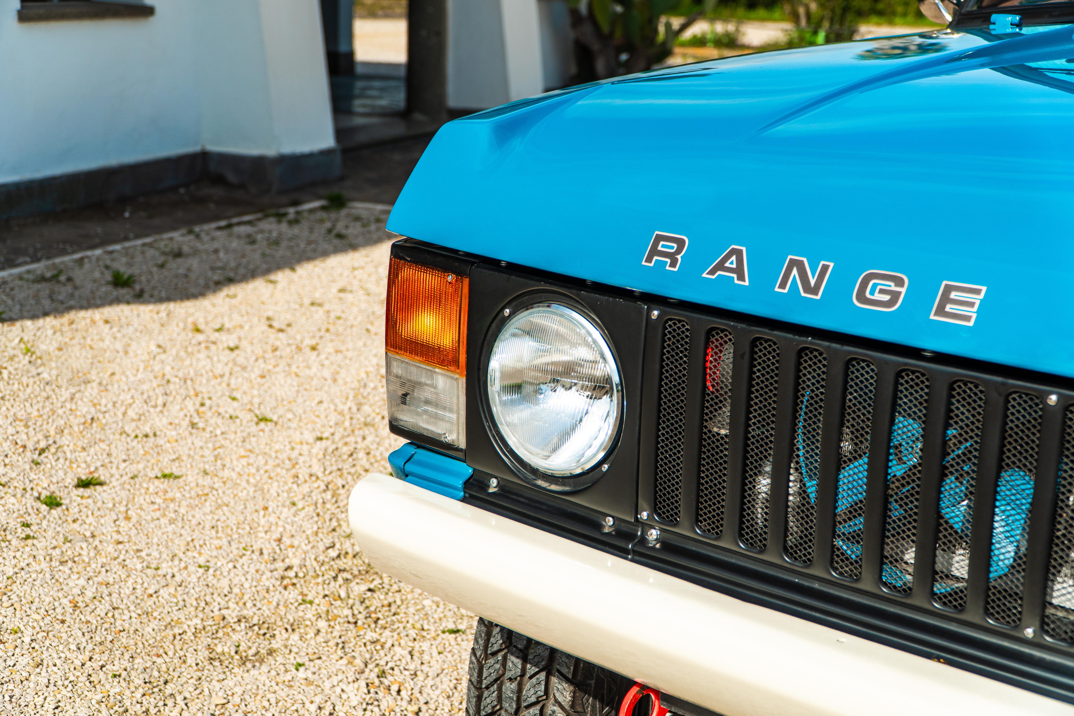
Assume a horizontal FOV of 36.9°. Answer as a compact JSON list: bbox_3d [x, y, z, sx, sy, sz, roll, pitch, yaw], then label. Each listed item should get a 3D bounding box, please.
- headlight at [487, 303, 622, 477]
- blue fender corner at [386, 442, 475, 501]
[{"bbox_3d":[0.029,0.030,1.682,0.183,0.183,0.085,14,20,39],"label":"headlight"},{"bbox_3d":[-0.109,0.129,1.834,0.143,0.063,0.075,14,20,39],"label":"blue fender corner"}]

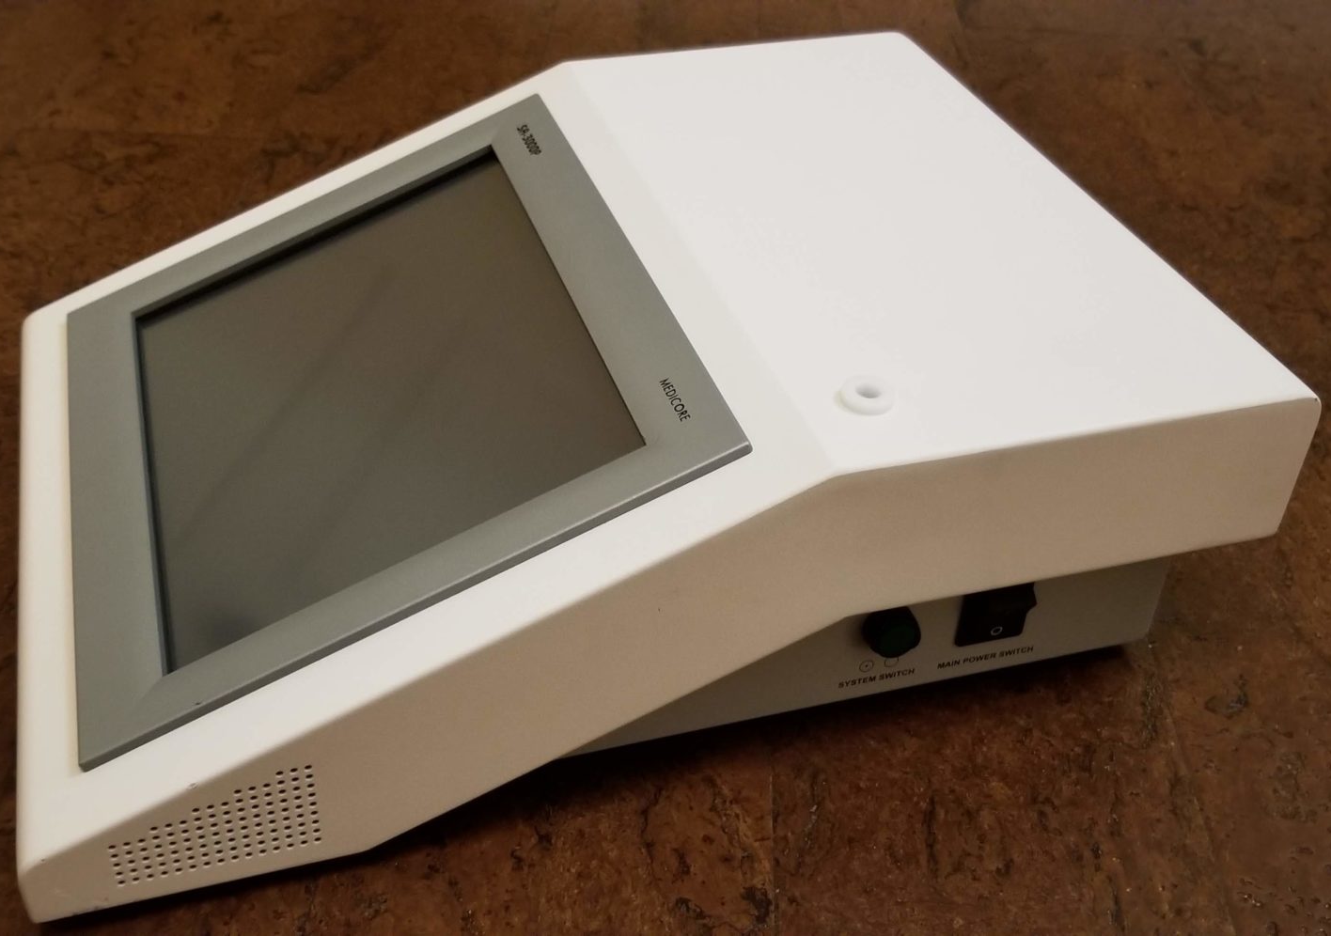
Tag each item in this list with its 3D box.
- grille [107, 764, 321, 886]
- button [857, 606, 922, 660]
[{"bbox_3d":[-0.136,0.106,0.387,0.060,0.040,0.005,-9,43,-19],"label":"grille"},{"bbox_3d":[0.082,0.059,0.463,0.019,0.019,0.010,-9,43,-19],"label":"button"}]

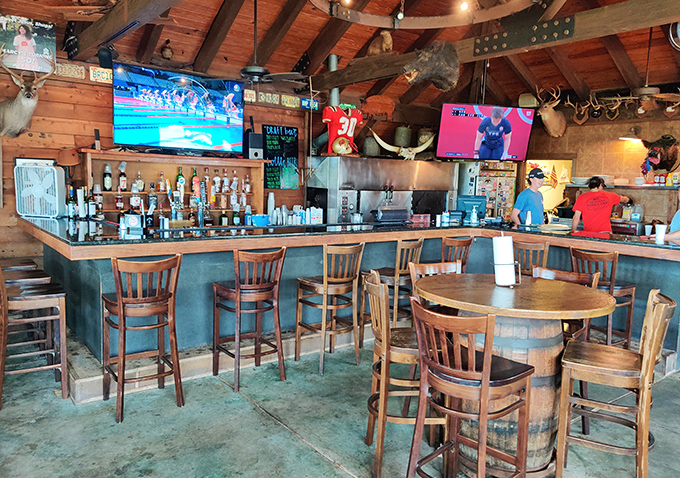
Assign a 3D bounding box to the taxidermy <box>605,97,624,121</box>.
[{"bbox_3d":[3.835,-1.833,7.451,0.180,0.320,0.240,-3,8,-38],"label":"taxidermy"}]

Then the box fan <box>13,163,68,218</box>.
[{"bbox_3d":[-3.249,-0.509,5.759,0.530,0.542,0.112,3,6,11],"label":"box fan"}]

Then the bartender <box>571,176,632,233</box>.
[{"bbox_3d":[3.160,0.132,6.561,0.680,1.770,0.450,6,8,34],"label":"bartender"}]

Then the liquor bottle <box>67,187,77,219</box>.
[{"bbox_3d":[-2.833,-0.384,5.609,0.082,0.340,0.082,-3,7,-38],"label":"liquor bottle"}]

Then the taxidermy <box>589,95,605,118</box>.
[{"bbox_3d":[3.966,-2.049,8.200,0.210,0.360,0.180,7,8,43],"label":"taxidermy"}]

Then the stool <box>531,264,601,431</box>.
[{"bbox_3d":[1.363,0.742,3.391,0.440,1.082,0.465,5,7,33],"label":"stool"}]

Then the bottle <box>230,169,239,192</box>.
[{"bbox_3d":[-1.429,-0.781,7.226,0.085,0.294,0.085,-3,7,-38],"label":"bottle"}]

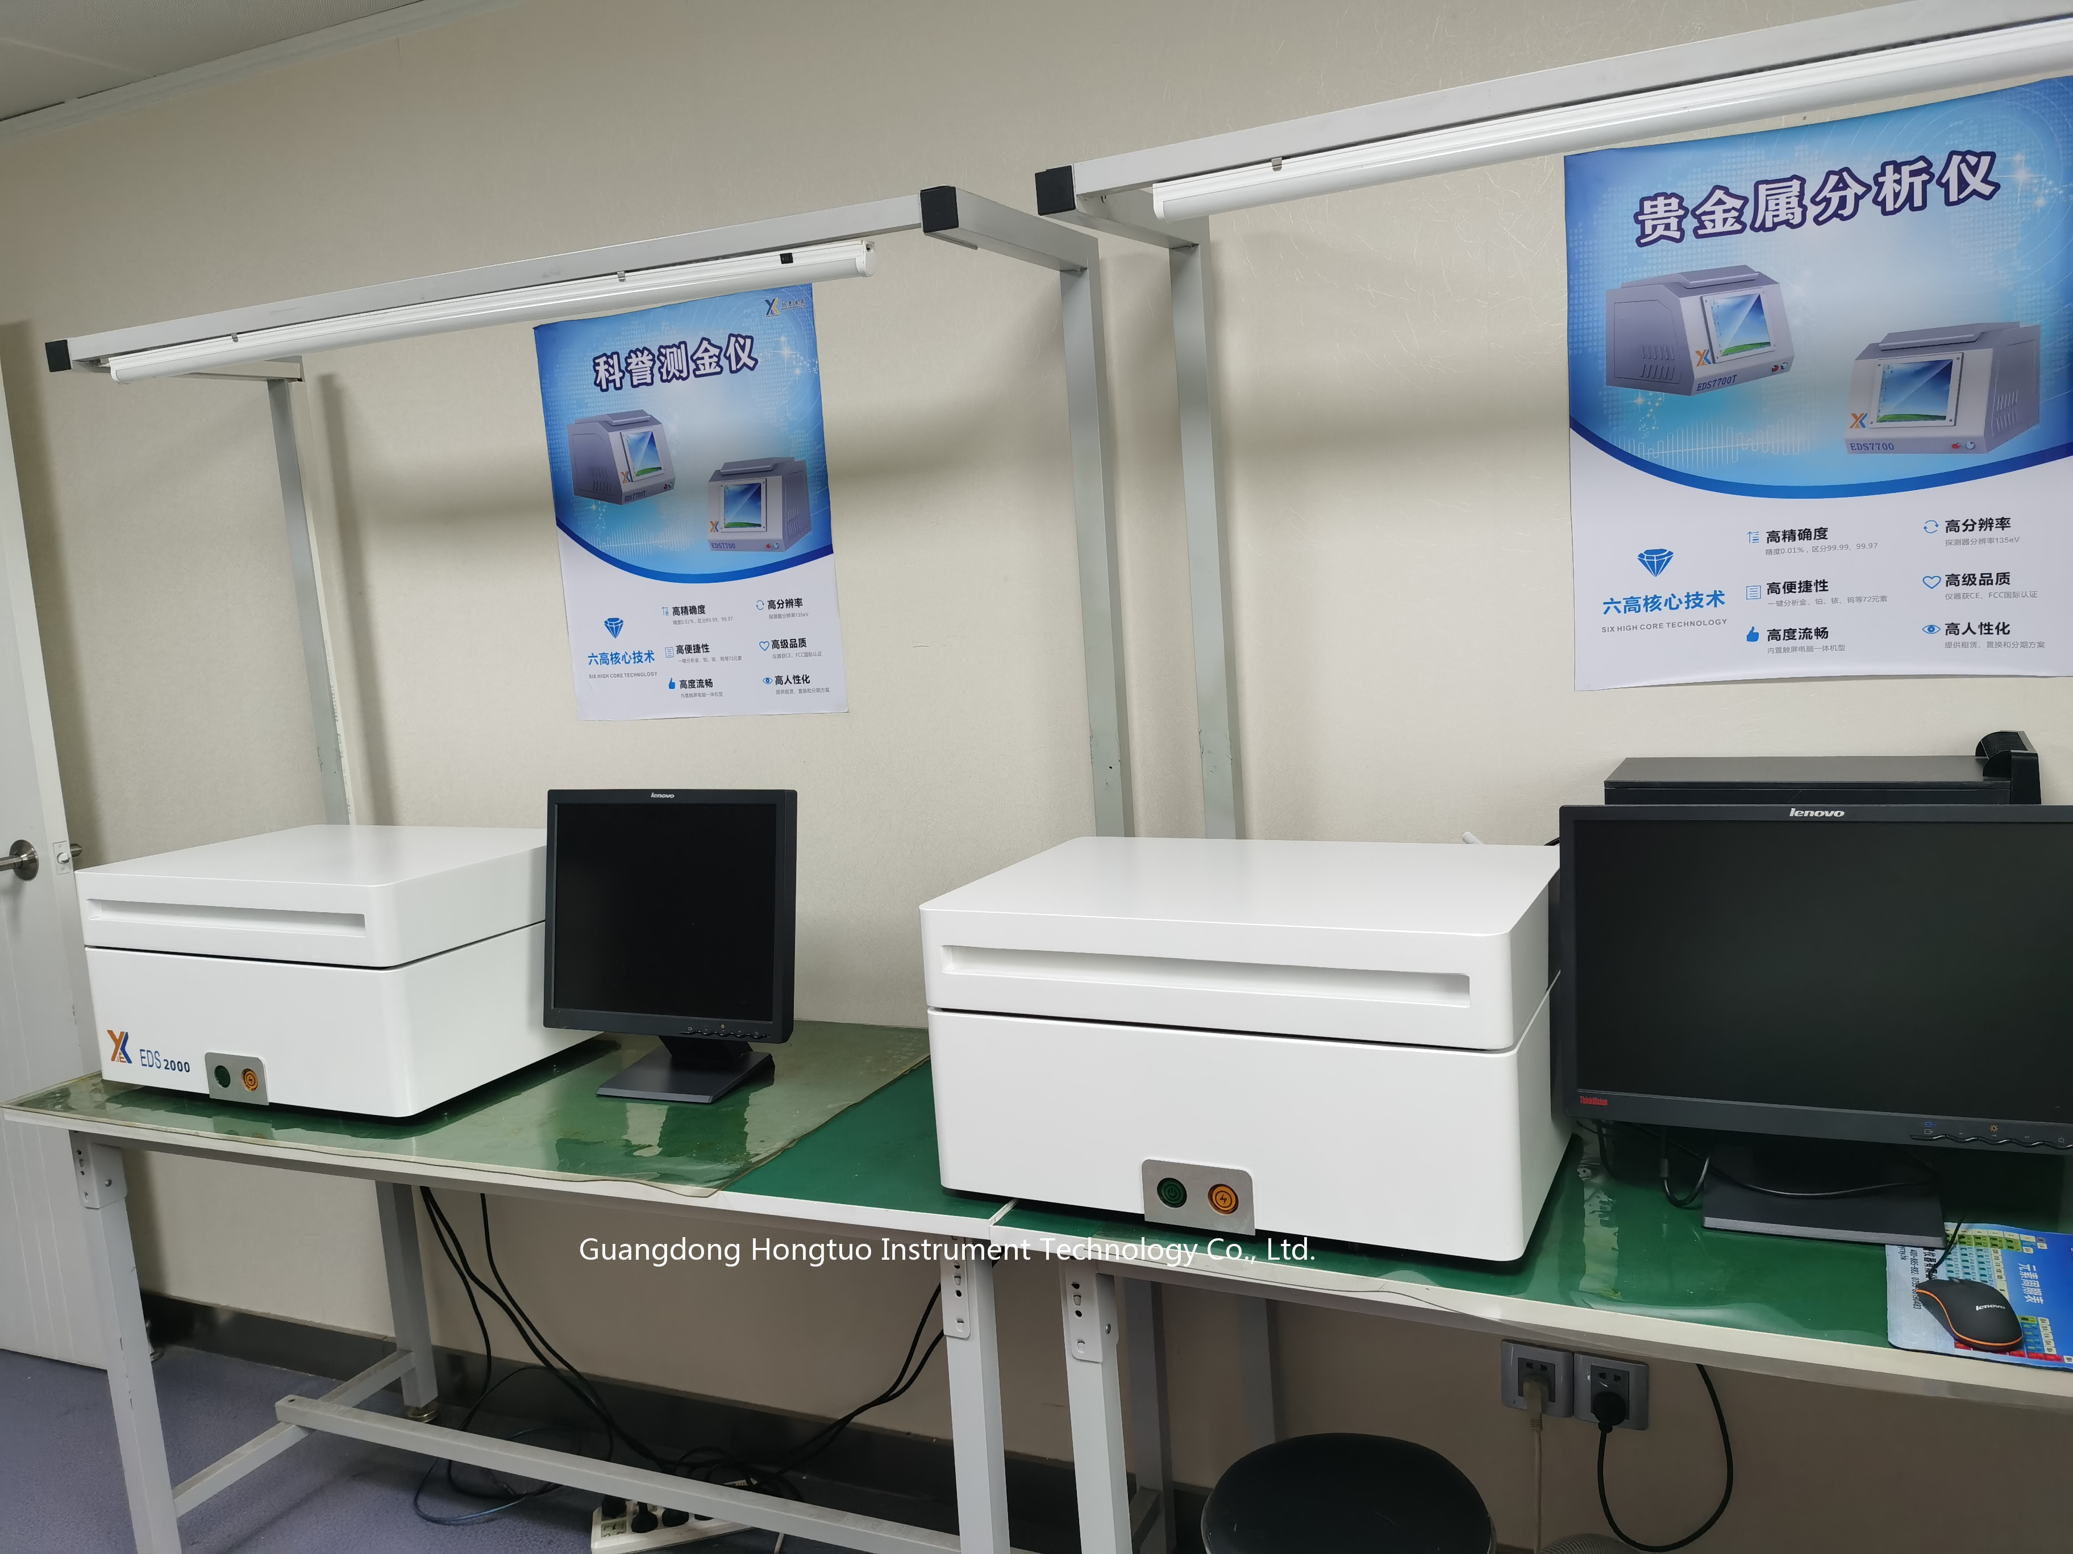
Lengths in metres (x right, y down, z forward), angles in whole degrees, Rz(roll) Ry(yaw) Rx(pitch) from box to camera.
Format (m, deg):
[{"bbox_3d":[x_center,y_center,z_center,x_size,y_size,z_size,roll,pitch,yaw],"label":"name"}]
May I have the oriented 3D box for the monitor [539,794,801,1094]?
[{"bbox_3d":[-0.470,0.208,2.124,0.368,0.389,0.172,0,9,22],"label":"monitor"}]

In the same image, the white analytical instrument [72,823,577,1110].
[{"bbox_3d":[-0.975,0.258,2.290,0.592,0.311,0.365,0,10,26],"label":"white analytical instrument"}]

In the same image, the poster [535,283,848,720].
[{"bbox_3d":[-0.510,-0.385,2.376,0.485,0.595,0.010,0,9,24],"label":"poster"}]

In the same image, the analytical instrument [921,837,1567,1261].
[{"bbox_3d":[0.240,0.259,1.716,0.588,0.309,0.396,0,9,26],"label":"analytical instrument"}]

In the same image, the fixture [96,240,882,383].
[{"bbox_3d":[-0.726,-0.565,2.012,1.196,0.036,0.030,0,9,24],"label":"fixture"}]

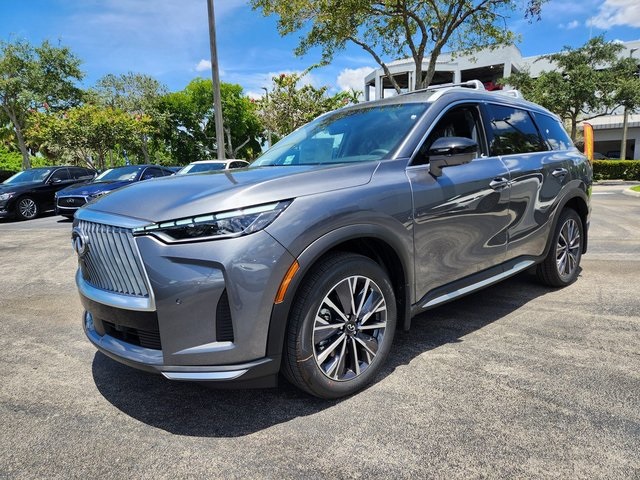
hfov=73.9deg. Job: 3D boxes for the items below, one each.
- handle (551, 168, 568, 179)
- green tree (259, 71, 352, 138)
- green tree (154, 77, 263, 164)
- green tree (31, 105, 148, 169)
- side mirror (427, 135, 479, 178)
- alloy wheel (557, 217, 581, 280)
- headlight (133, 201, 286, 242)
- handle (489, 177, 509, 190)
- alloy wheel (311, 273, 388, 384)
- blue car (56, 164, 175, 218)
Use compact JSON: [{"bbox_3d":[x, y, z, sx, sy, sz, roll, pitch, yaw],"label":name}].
[{"bbox_3d":[2.085,-0.578,3.693,0.240,0.060,0.060,-10,12,-40],"label":"handle"},{"bbox_3d":[-0.761,-4.680,19.453,4.290,5.548,4.075,-2,9,-2],"label":"green tree"},{"bbox_3d":[-6.304,-6.036,25.549,6.232,6.735,5.921,-4,9,-13],"label":"green tree"},{"bbox_3d":[-9.942,-3.643,18.858,5.395,4.386,5.125,-7,10,-27],"label":"green tree"},{"bbox_3d":[0.772,-0.488,2.506,0.190,0.220,0.255,-10,12,-40],"label":"side mirror"},{"bbox_3d":[2.318,0.071,4.113,0.545,0.545,0.180,-10,12,-40],"label":"alloy wheel"},{"bbox_3d":[-0.471,-0.085,1.944,0.600,0.190,0.460,-10,12,-40],"label":"headlight"},{"bbox_3d":[1.267,-0.403,3.016,0.240,0.060,0.060,-10,12,-40],"label":"handle"},{"bbox_3d":[0.116,0.450,2.264,0.545,0.545,0.180,-10,12,-40],"label":"alloy wheel"},{"bbox_3d":[-5.560,-1.572,13.355,1.860,1.520,4.750,2,10,27],"label":"blue car"}]

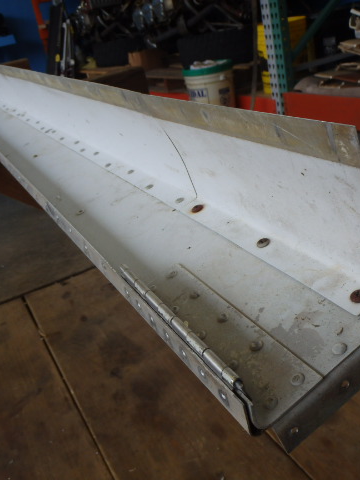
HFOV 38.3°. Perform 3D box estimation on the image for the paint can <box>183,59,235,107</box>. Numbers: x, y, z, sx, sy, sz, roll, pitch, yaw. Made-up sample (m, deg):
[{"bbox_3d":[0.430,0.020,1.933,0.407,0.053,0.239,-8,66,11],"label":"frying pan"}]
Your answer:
[{"bbox_3d":[0.197,-0.859,3.130,0.302,0.370,0.302,-9,26,4],"label":"paint can"}]

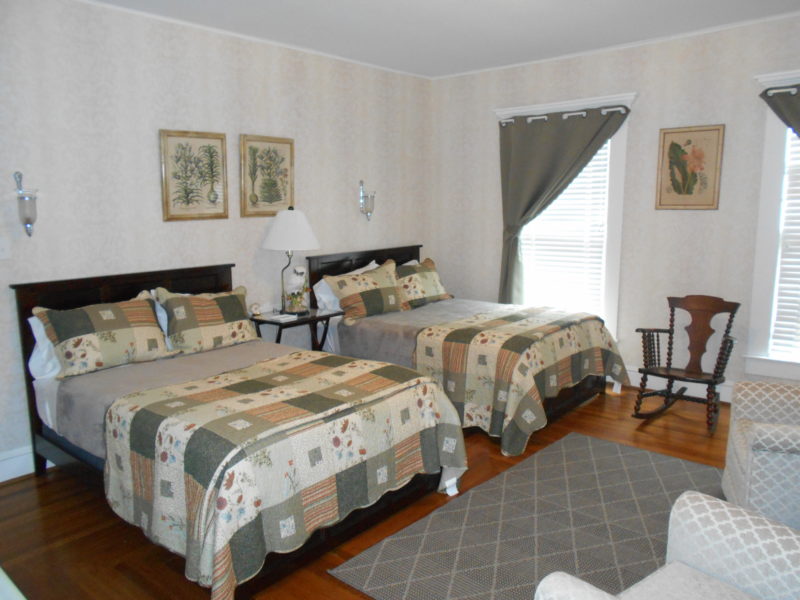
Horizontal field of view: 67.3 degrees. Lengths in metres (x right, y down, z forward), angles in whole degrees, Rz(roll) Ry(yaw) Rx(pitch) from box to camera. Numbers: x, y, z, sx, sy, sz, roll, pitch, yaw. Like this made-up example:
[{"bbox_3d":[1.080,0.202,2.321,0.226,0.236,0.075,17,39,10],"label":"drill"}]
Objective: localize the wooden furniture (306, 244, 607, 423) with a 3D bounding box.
[{"bbox_3d":[0.463,0.211,5.021,1.984,1.146,1.515,8,12,41],"label":"wooden furniture"}]

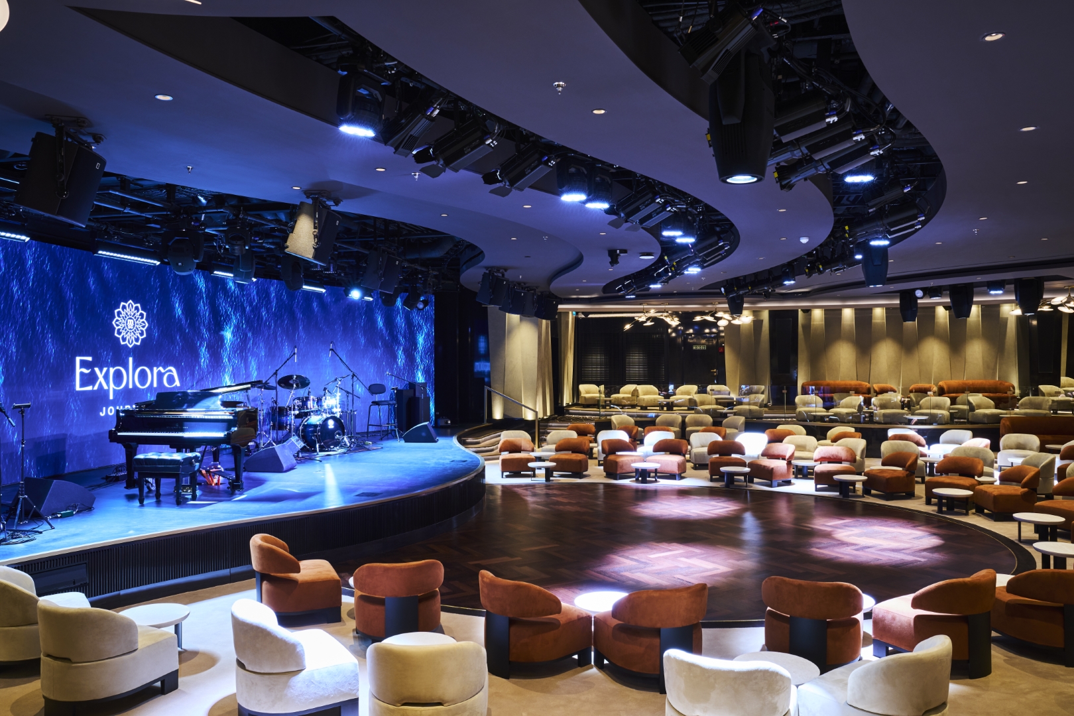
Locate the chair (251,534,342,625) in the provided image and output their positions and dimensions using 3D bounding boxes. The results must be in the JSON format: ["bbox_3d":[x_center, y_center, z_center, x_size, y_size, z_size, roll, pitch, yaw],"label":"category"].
[{"bbox_3d":[-2.086,1.870,6.683,0.690,0.700,0.680,0,0,-24],"label":"chair"}]

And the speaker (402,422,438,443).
[{"bbox_3d":[-2.210,1.425,14.850,0.650,0.390,0.550,0,0,2],"label":"speaker"}]

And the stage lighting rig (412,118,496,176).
[{"bbox_3d":[-0.619,-1.594,5.871,0.622,0.237,0.247,-21,-8,22],"label":"stage lighting rig"}]

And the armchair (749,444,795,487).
[{"bbox_3d":[4.230,1.889,13.800,0.670,0.700,0.670,0,0,-28],"label":"armchair"}]

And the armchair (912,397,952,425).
[{"bbox_3d":[9.020,1.235,17.700,0.680,0.710,0.700,0,0,42],"label":"armchair"}]

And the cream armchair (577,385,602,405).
[{"bbox_3d":[1.700,1.180,24.400,0.770,0.700,0.750,0,0,-23],"label":"cream armchair"}]

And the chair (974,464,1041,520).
[{"bbox_3d":[6.590,1.876,10.780,0.670,0.700,0.670,0,0,7],"label":"chair"}]

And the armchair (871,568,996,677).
[{"bbox_3d":[2.962,1.870,5.694,0.680,0.700,0.690,0,0,-33],"label":"armchair"}]

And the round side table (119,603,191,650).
[{"bbox_3d":[-2.898,2.075,5.831,0.524,0.289,0.524,0,0,0],"label":"round side table"}]

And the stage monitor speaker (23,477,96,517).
[{"bbox_3d":[-5.121,1.455,8.268,0.434,0.365,0.552,0,0,27],"label":"stage monitor speaker"}]

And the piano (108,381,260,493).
[{"bbox_3d":[-4.050,0.952,9.720,1.500,1.340,2.000,0,0,4],"label":"piano"}]

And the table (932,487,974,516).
[{"bbox_3d":[5.950,2.064,11.080,0.525,0.315,0.525,0,0,28],"label":"table"}]

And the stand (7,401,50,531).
[{"bbox_3d":[-4.900,1.017,7.400,0.440,1.190,0.420,0,0,-33],"label":"stand"}]

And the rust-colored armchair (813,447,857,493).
[{"bbox_3d":[5.042,1.875,13.133,0.666,0.691,0.651,0,0,18],"label":"rust-colored armchair"}]

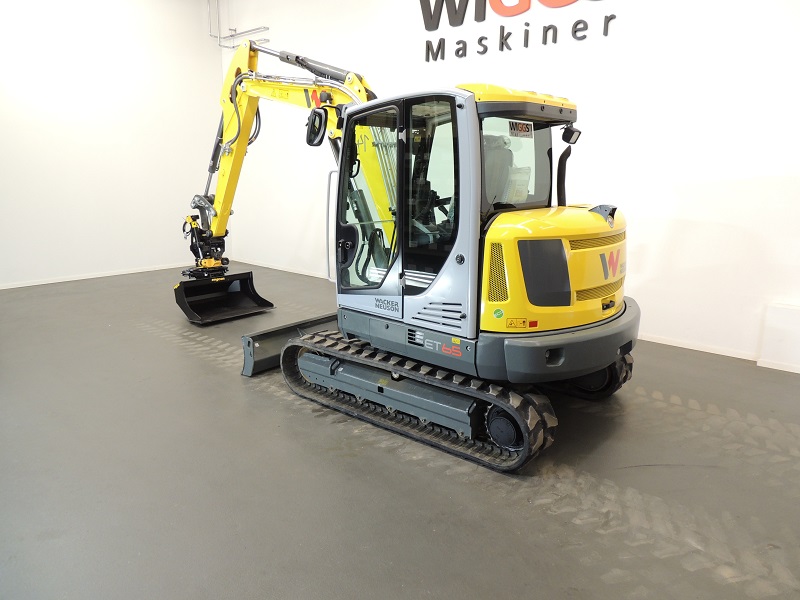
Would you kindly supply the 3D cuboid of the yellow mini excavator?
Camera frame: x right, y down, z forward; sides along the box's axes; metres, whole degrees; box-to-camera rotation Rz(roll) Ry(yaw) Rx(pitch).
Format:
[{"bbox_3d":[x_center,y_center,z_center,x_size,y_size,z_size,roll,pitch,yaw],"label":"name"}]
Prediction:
[{"bbox_3d":[-0.558,-1.006,5.505,5.737,3.394,2.000,11,16,38],"label":"yellow mini excavator"}]

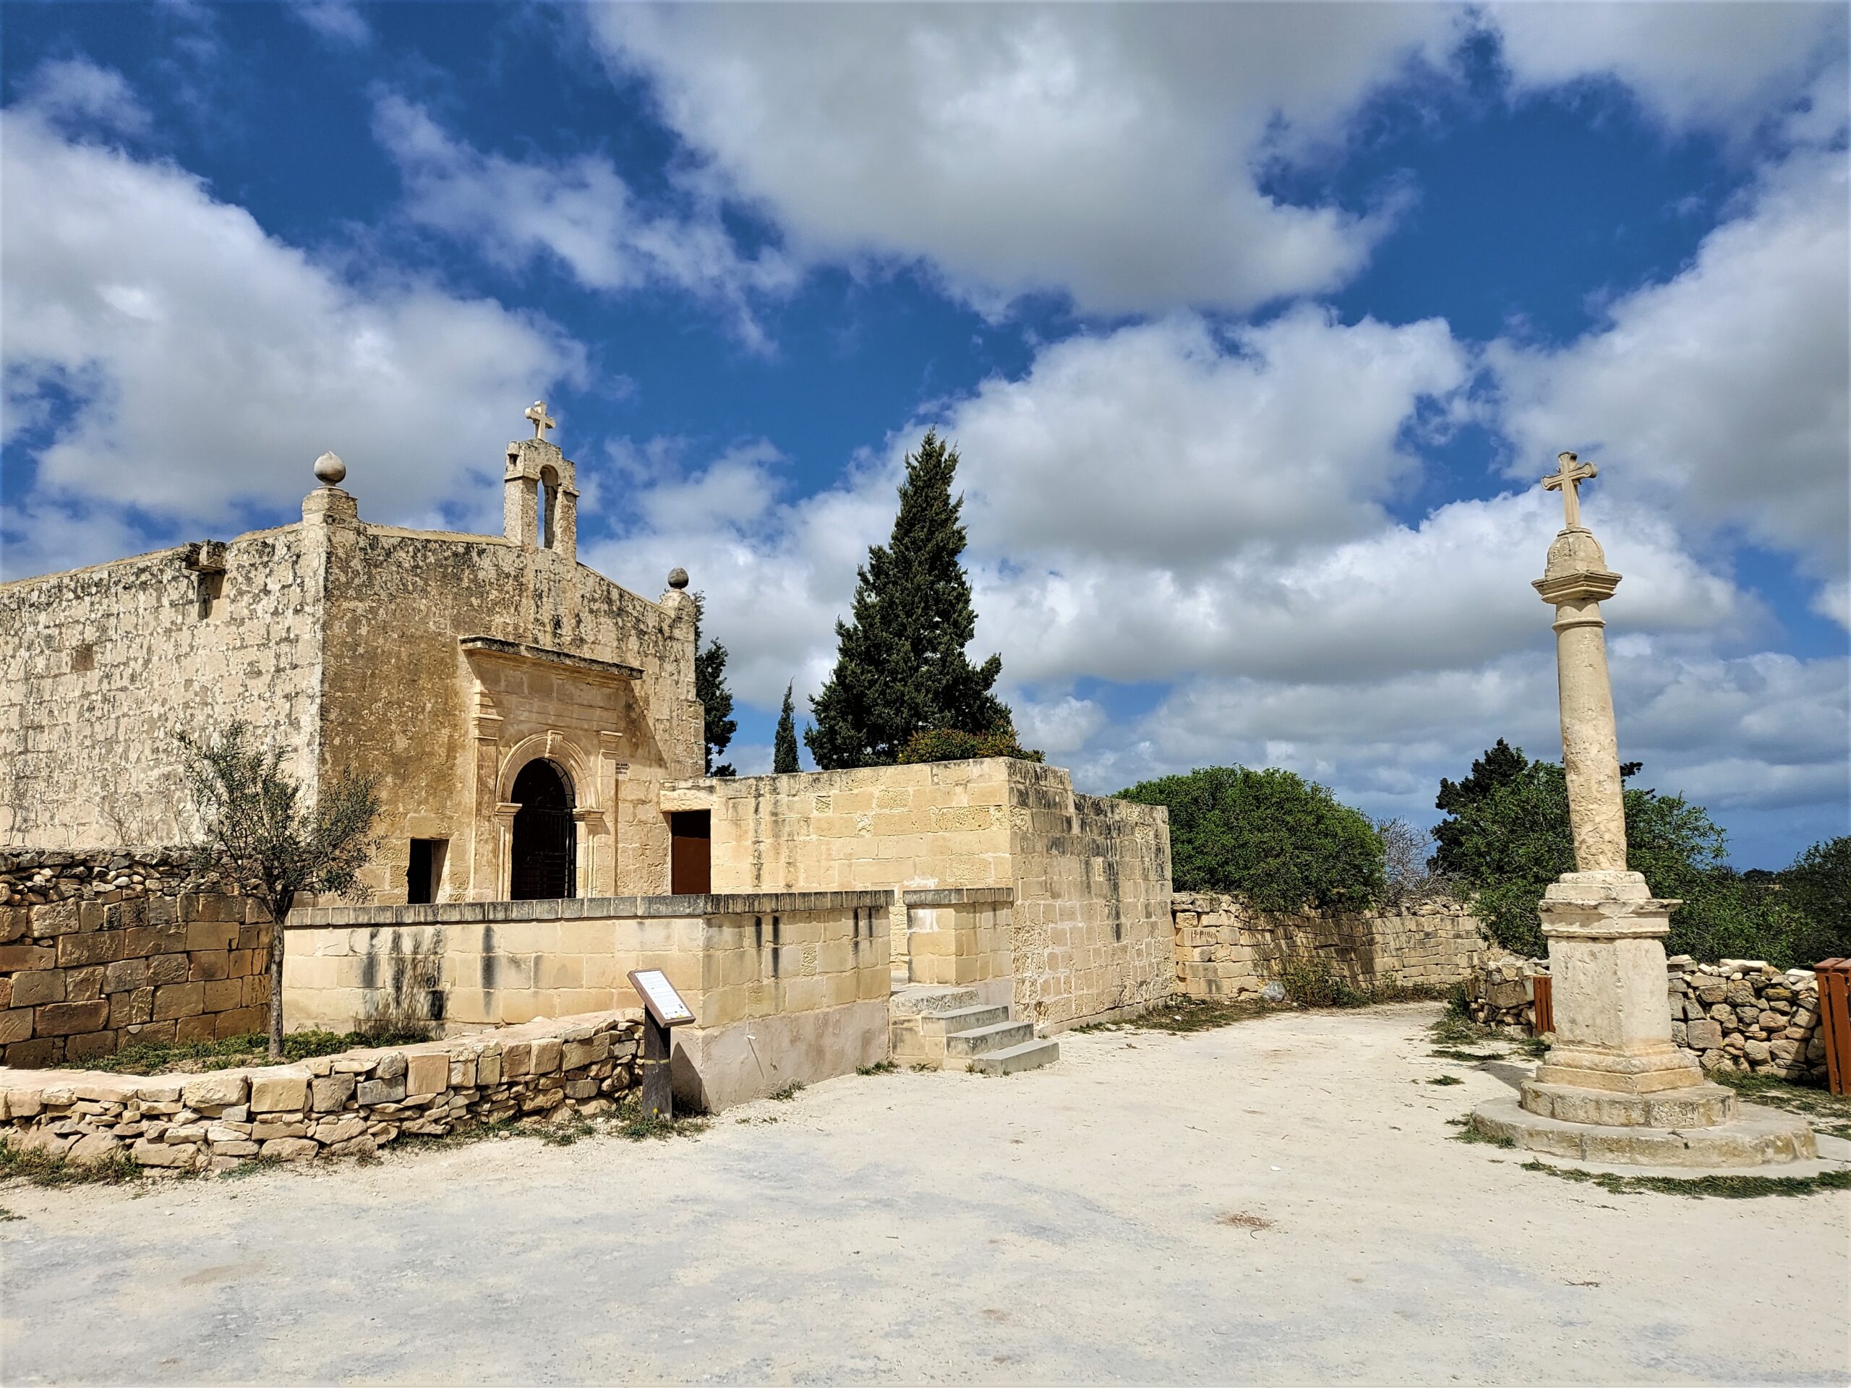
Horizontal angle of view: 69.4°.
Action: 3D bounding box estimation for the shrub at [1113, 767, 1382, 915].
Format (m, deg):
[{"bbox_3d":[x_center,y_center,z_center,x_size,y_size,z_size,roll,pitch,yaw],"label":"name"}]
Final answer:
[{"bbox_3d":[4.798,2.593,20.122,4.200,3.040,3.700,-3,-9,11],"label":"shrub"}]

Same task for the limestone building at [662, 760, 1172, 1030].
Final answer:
[{"bbox_3d":[0.088,2.926,19.327,5.200,3.200,5.800,-6,-10,28],"label":"limestone building"}]

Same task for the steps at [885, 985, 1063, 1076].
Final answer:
[{"bbox_3d":[0.445,3.072,12.241,1.300,0.580,1.320,-6,-10,28],"label":"steps"}]

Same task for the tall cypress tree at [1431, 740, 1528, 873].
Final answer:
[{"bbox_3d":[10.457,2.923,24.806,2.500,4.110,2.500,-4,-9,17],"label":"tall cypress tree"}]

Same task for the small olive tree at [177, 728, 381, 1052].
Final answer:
[{"bbox_3d":[-4.750,1.403,9.816,1.500,2.400,1.400,-1,-8,0],"label":"small olive tree"}]

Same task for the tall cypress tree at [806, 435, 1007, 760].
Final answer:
[{"bbox_3d":[-0.399,0.051,24.759,3.800,10.250,3.800,-1,-8,0],"label":"tall cypress tree"}]

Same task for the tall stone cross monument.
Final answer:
[{"bbox_3d":[4.233,0.550,8.396,1.850,4.280,1.850,3,-9,-25],"label":"tall stone cross monument"}]

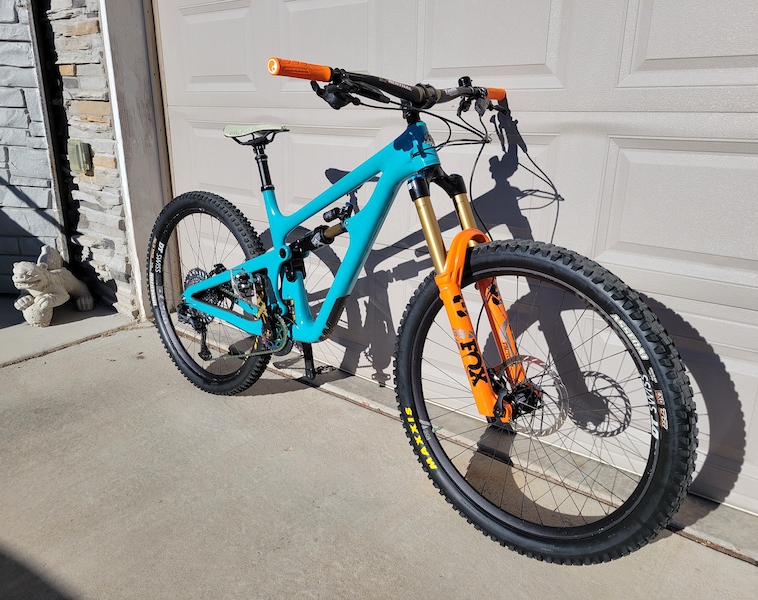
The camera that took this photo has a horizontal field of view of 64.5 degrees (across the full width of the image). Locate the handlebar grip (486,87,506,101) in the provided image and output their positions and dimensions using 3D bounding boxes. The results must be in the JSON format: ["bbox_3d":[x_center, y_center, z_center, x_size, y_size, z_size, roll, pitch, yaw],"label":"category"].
[{"bbox_3d":[0.321,-0.571,1.663,0.034,0.034,0.126,13,24,34],"label":"handlebar grip"}]

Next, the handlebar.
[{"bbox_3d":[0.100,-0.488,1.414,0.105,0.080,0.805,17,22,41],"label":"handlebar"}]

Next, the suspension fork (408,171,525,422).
[{"bbox_3d":[0.236,-0.030,1.410,0.190,0.610,0.123,-15,-1,-44],"label":"suspension fork"}]

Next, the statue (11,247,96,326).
[{"bbox_3d":[-1.572,-0.073,2.876,0.250,0.356,0.360,3,18,7],"label":"statue"}]

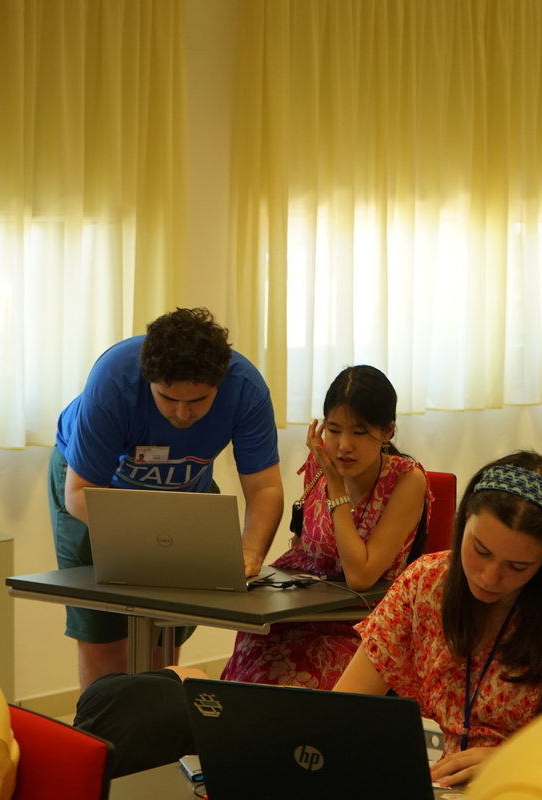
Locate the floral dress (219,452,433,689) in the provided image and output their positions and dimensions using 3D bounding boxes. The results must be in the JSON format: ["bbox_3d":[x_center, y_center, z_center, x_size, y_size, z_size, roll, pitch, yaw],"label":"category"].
[{"bbox_3d":[0.194,0.465,5.182,0.450,0.700,0.620,3,5,40],"label":"floral dress"}]

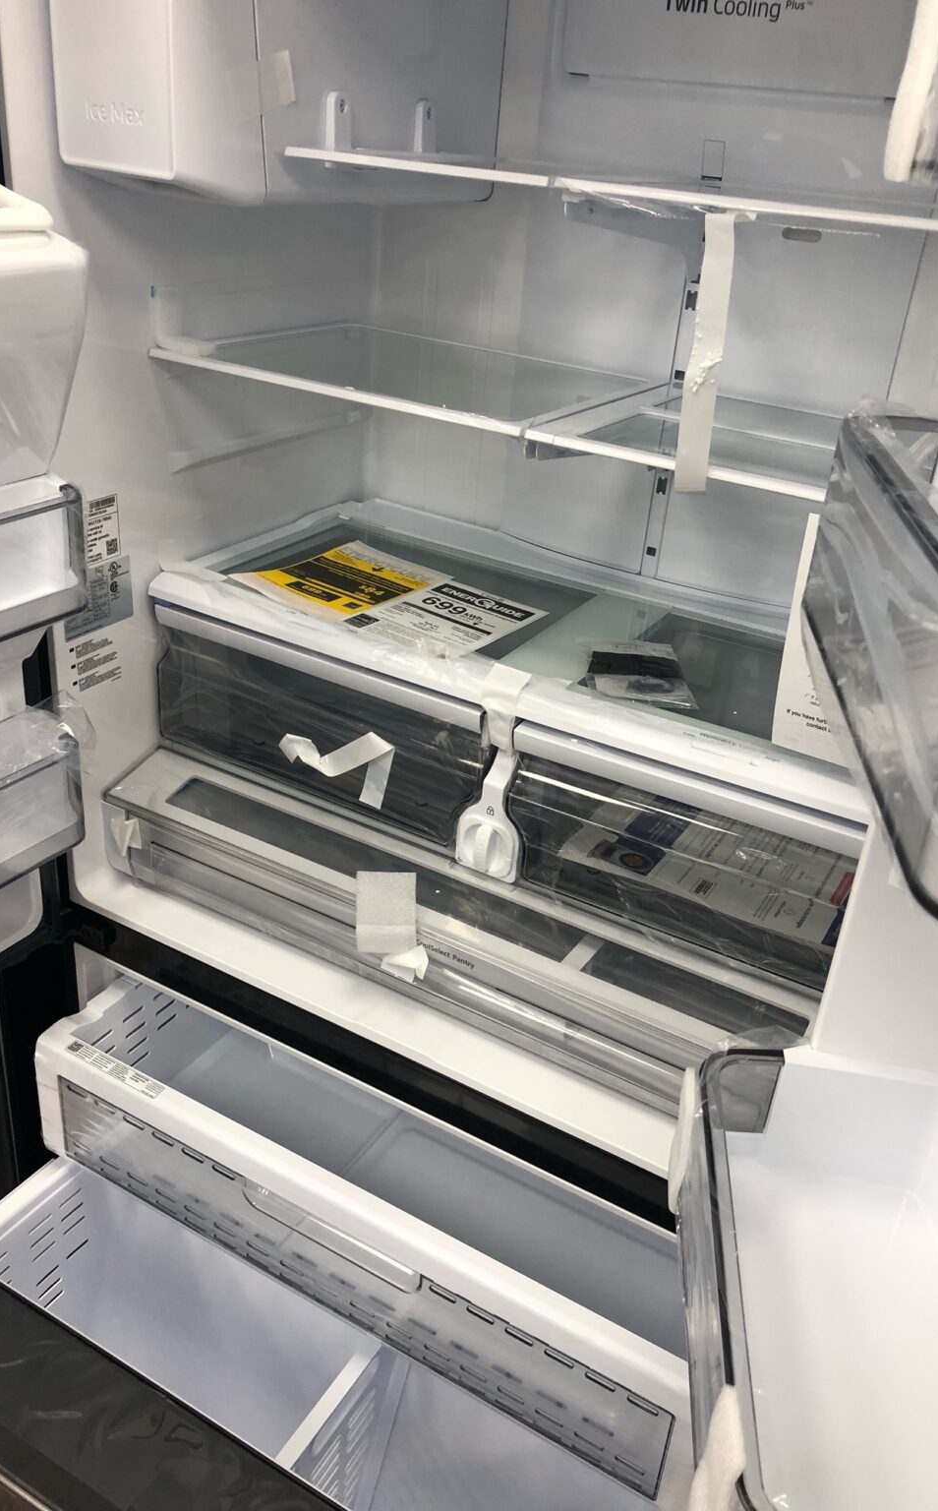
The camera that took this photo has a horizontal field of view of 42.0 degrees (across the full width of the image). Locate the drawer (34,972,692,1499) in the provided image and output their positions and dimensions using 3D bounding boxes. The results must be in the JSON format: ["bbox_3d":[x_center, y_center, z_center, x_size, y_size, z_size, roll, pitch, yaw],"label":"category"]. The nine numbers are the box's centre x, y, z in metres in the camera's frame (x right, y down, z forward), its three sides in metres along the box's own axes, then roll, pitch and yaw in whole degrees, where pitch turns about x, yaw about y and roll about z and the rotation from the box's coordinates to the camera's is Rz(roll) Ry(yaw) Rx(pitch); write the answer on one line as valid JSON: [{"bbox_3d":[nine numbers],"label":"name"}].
[{"bbox_3d":[-0.042,0.376,1.192,0.692,0.153,0.333,18,30,24],"label":"drawer"}]

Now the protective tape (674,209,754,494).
[{"bbox_3d":[0.168,-0.275,0.845,0.026,0.186,0.013,18,30,24],"label":"protective tape"}]

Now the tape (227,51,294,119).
[{"bbox_3d":[-0.154,-0.500,0.911,0.004,0.038,0.074,18,30,24],"label":"tape"}]

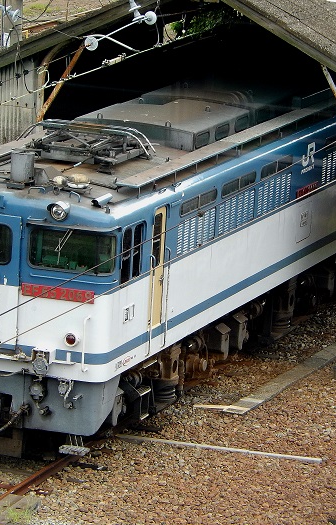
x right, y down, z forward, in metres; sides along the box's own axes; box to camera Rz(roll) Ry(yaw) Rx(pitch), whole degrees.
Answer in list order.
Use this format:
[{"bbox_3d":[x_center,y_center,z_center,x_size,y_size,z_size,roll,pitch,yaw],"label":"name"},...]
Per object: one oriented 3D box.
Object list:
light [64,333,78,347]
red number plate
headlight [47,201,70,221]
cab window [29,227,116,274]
[{"bbox_3d":[-1.171,0.933,41.300,0.170,0.173,0.094,7,13,18],"label":"light"},{"bbox_3d":[-1.338,0.374,41.259,0.916,0.155,0.035,7,12,15],"label":"red number plate"},{"bbox_3d":[-1.313,-0.618,41.100,0.228,0.233,0.218,8,13,20],"label":"headlight"},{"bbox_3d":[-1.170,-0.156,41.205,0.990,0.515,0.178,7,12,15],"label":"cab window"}]

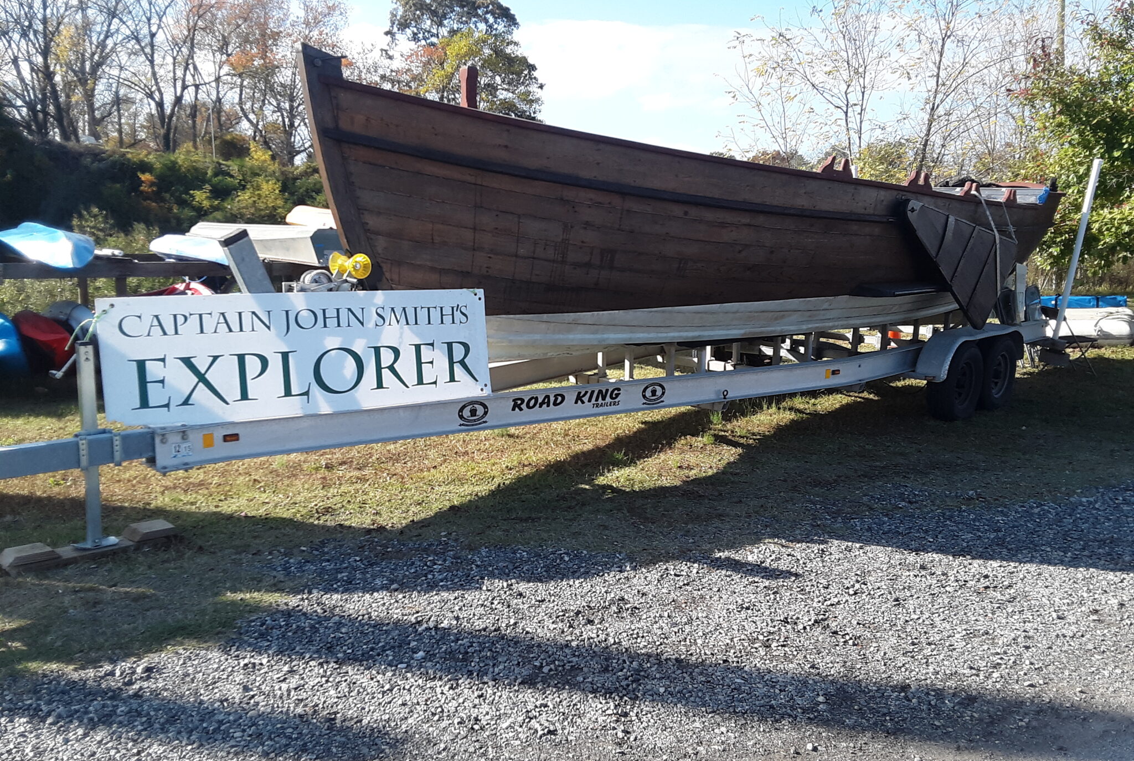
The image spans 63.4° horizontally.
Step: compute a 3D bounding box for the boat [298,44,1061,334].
[{"bbox_3d":[1.859,-1.287,7.716,8.800,1.758,2.300,-9,12,-43],"label":"boat"}]

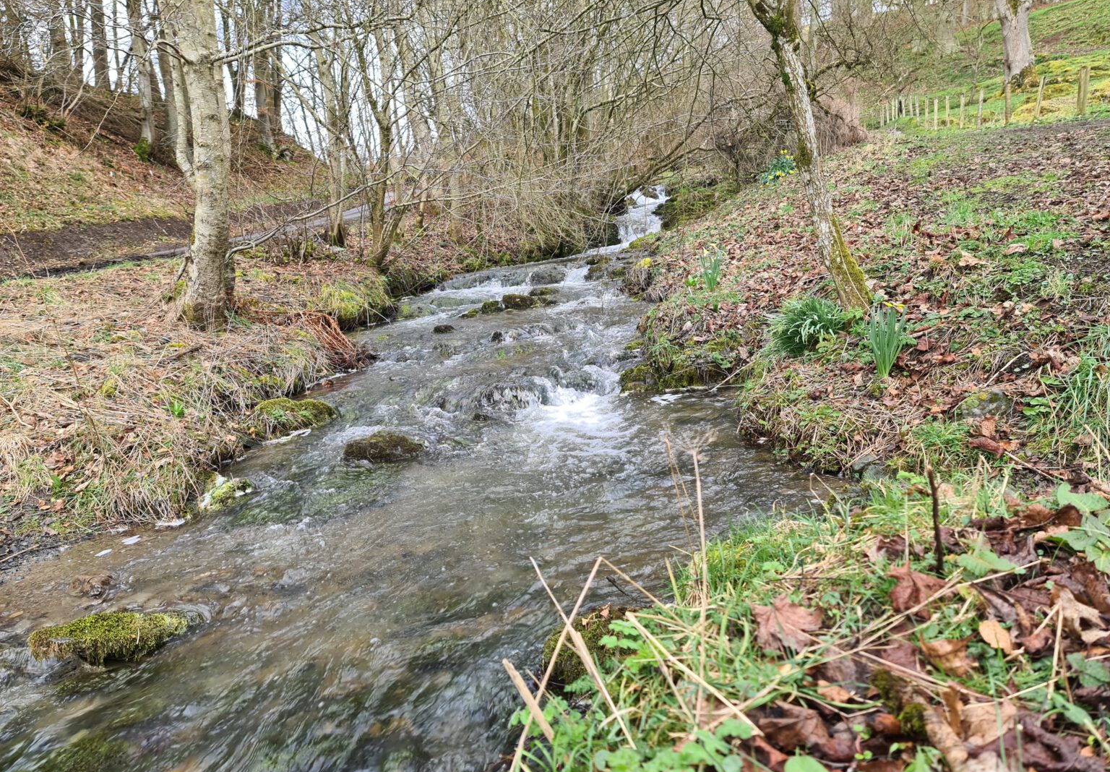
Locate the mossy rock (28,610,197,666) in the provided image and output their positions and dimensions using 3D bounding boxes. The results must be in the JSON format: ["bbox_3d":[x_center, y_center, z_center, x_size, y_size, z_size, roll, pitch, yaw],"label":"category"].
[{"bbox_3d":[-1.155,0.660,2.100,0.400,0.090,0.180,-2,9,-15],"label":"mossy rock"}]

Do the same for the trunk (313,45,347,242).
[{"bbox_3d":[-2.886,-3.125,10.300,0.310,2.600,0.310,0,9,0],"label":"trunk"}]

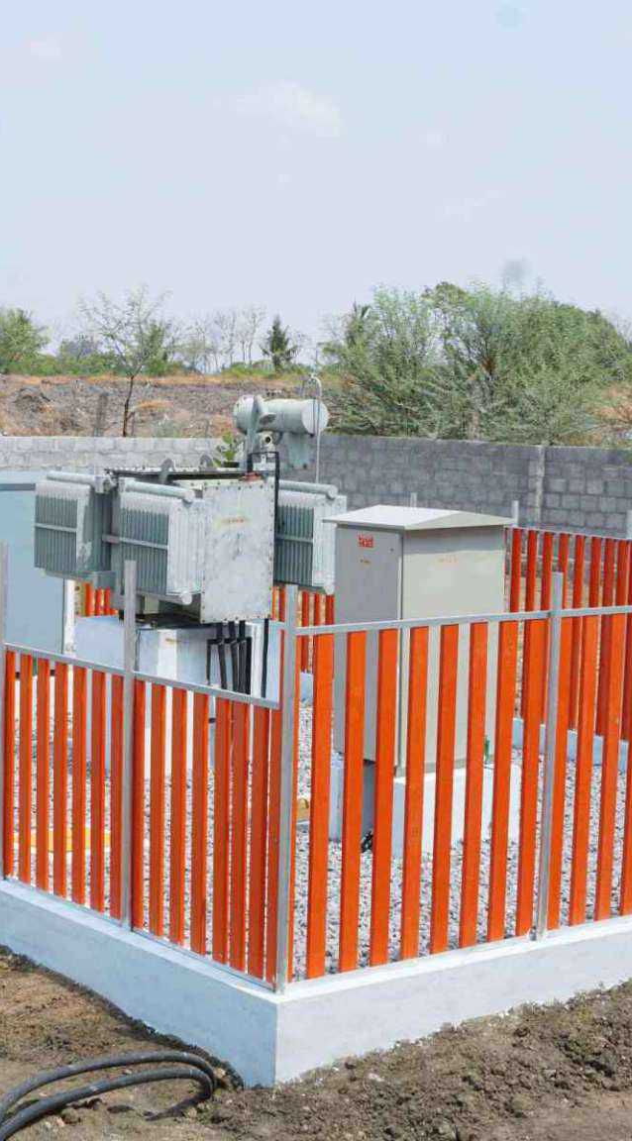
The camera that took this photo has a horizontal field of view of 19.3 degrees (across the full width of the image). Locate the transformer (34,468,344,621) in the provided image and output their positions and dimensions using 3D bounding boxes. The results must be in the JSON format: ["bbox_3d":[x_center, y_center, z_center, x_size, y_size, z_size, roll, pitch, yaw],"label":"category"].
[{"bbox_3d":[-0.869,-0.194,12.095,1.294,0.937,1.884,-2,7,-34],"label":"transformer"}]

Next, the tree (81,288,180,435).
[{"bbox_3d":[-4.560,-4.951,45.000,2.403,3.929,2.403,1,6,0],"label":"tree"}]

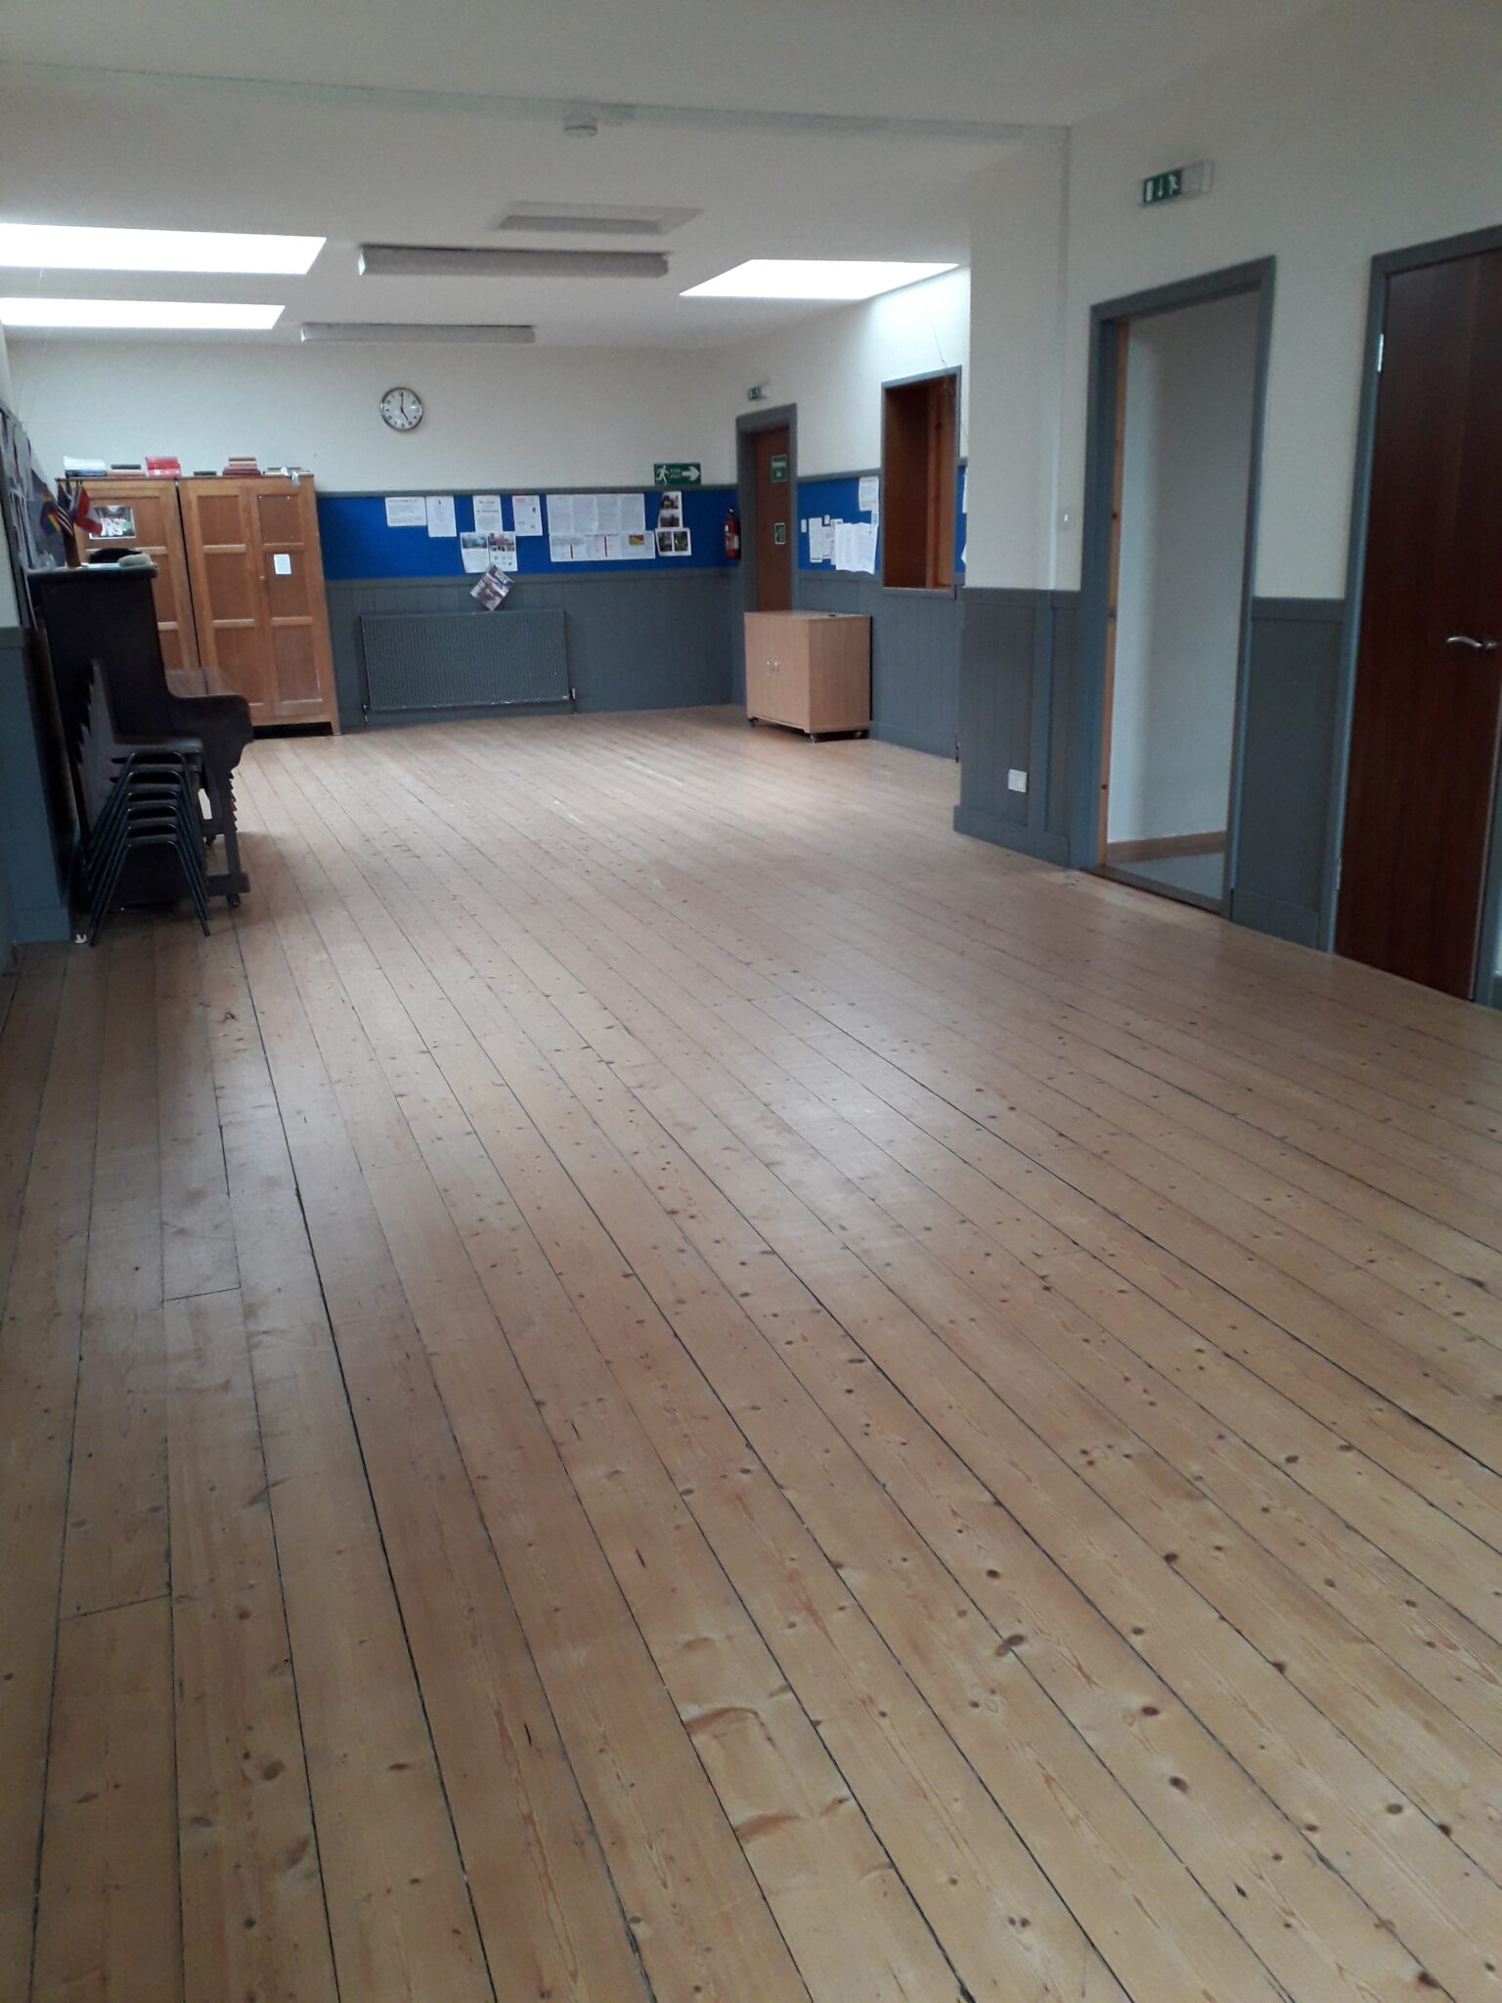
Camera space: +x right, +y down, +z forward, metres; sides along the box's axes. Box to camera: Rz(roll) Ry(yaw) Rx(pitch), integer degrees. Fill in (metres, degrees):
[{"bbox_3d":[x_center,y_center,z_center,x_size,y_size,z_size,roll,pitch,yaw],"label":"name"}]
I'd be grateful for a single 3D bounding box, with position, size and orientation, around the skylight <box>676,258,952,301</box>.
[{"bbox_3d":[0.370,-4.237,9.184,1.230,0.060,1.310,-7,17,-18],"label":"skylight"}]

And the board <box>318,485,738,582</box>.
[{"bbox_3d":[-1.687,-3.701,12.332,3.300,0.630,0.030,-6,17,-15],"label":"board"}]

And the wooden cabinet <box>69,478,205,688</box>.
[{"bbox_3d":[-4.462,-2.815,11.384,0.784,1.859,0.509,-6,17,-15],"label":"wooden cabinet"}]

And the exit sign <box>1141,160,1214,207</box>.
[{"bbox_3d":[1.432,-2.737,5.249,0.050,0.095,0.350,-8,17,-19],"label":"exit sign"}]

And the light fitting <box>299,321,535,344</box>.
[{"bbox_3d":[-2.245,-4.526,10.600,1.528,0.094,0.188,-7,17,-17],"label":"light fitting"}]

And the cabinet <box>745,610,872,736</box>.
[{"bbox_3d":[0.392,-2.311,11.053,0.442,0.815,1.213,-8,17,-19],"label":"cabinet"}]

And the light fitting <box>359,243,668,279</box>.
[{"bbox_3d":[-1.210,-3.798,8.041,1.550,0.094,0.188,-7,17,-17],"label":"light fitting"}]

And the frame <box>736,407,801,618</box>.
[{"bbox_3d":[0.205,-3.354,12.049,0.150,2.250,1.260,-8,17,-19],"label":"frame"}]

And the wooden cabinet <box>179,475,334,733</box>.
[{"bbox_3d":[-3.626,-2.909,11.615,0.925,1.863,0.509,-6,17,-15],"label":"wooden cabinet"}]

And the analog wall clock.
[{"bbox_3d":[-2.634,-4.473,11.809,0.330,0.330,0.045,-6,17,-15],"label":"analog wall clock"}]

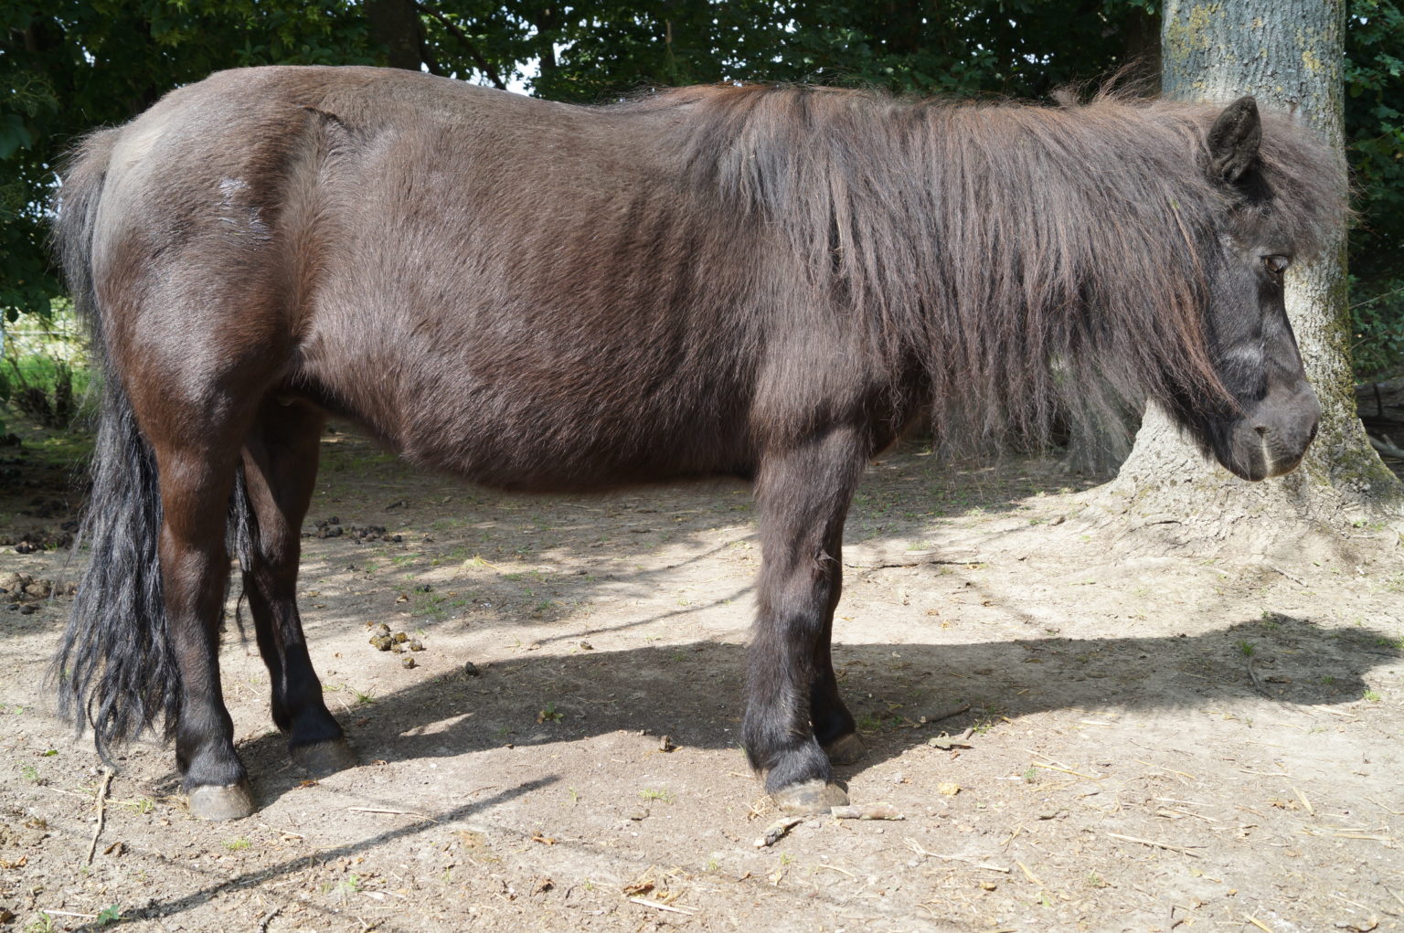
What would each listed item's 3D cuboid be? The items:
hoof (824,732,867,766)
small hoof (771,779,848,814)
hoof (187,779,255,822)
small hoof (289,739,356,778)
[{"bbox_3d":[0.214,0.444,1.893,0.108,0.047,0.096,-1,7,-8],"label":"hoof"},{"bbox_3d":[0.160,0.465,1.705,0.110,0.049,0.097,0,7,-3],"label":"small hoof"},{"bbox_3d":[-0.692,0.469,1.679,0.097,0.048,0.088,0,7,4],"label":"hoof"},{"bbox_3d":[-0.599,0.450,1.850,0.103,0.046,0.092,-2,7,-14],"label":"small hoof"}]

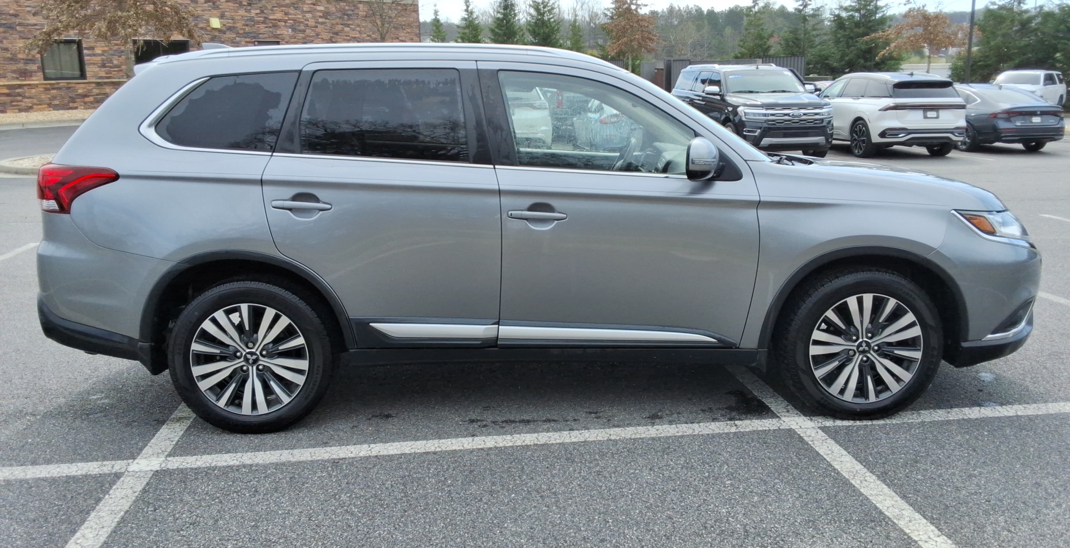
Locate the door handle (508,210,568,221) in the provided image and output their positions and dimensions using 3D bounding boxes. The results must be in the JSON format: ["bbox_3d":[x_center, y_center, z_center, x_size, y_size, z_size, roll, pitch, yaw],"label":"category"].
[{"bbox_3d":[0.010,-0.244,3.580,0.250,0.040,0.050,1,12,-1],"label":"door handle"}]

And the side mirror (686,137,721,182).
[{"bbox_3d":[0.678,-0.465,3.500,0.130,0.185,0.230,-1,12,0],"label":"side mirror"}]

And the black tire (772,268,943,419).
[{"bbox_3d":[1.435,0.301,3.861,0.700,0.690,0.230,-2,12,-3],"label":"black tire"}]

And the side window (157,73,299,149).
[{"bbox_3d":[-1.274,-0.672,3.611,0.575,0.340,0.060,0,-4,3],"label":"side window"}]

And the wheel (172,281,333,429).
[{"bbox_3d":[-1.230,0.350,3.838,0.700,0.690,0.230,-1,12,0],"label":"wheel"}]

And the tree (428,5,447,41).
[{"bbox_3d":[-5.489,-12.011,48.557,1.900,5.885,1.900,-1,12,0],"label":"tree"}]

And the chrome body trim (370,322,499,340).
[{"bbox_3d":[-0.431,0.243,3.714,0.552,0.073,0.030,-1,12,-1],"label":"chrome body trim"}]

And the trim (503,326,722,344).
[{"bbox_3d":[0.323,0.259,3.736,0.956,0.075,0.030,-1,12,-1],"label":"trim"}]

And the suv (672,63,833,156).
[{"bbox_3d":[4.560,-3.620,18.980,2.080,1.930,5.330,-3,12,-8],"label":"suv"}]

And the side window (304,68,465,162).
[{"bbox_3d":[-0.627,-0.661,3.617,0.700,0.400,0.060,-1,-4,-1],"label":"side window"}]

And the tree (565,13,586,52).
[{"bbox_3d":[2.105,-10.877,44.732,1.700,4.963,1.700,-1,12,0],"label":"tree"}]

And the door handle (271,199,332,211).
[{"bbox_3d":[-0.973,-0.291,3.632,0.256,0.045,0.050,-1,12,-1],"label":"door handle"}]

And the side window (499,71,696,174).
[{"bbox_3d":[0.279,-0.640,3.663,0.850,0.460,0.070,-1,-8,0],"label":"side window"}]

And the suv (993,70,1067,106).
[{"bbox_3d":[19.200,-6.980,33.900,2.000,1.880,5.100,10,16,42],"label":"suv"}]

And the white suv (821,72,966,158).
[{"bbox_3d":[7.512,-3.563,19.232,1.980,1.720,4.880,-2,12,-6],"label":"white suv"}]

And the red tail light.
[{"bbox_3d":[-1.947,-0.374,3.706,0.430,0.215,0.260,-1,12,0],"label":"red tail light"}]

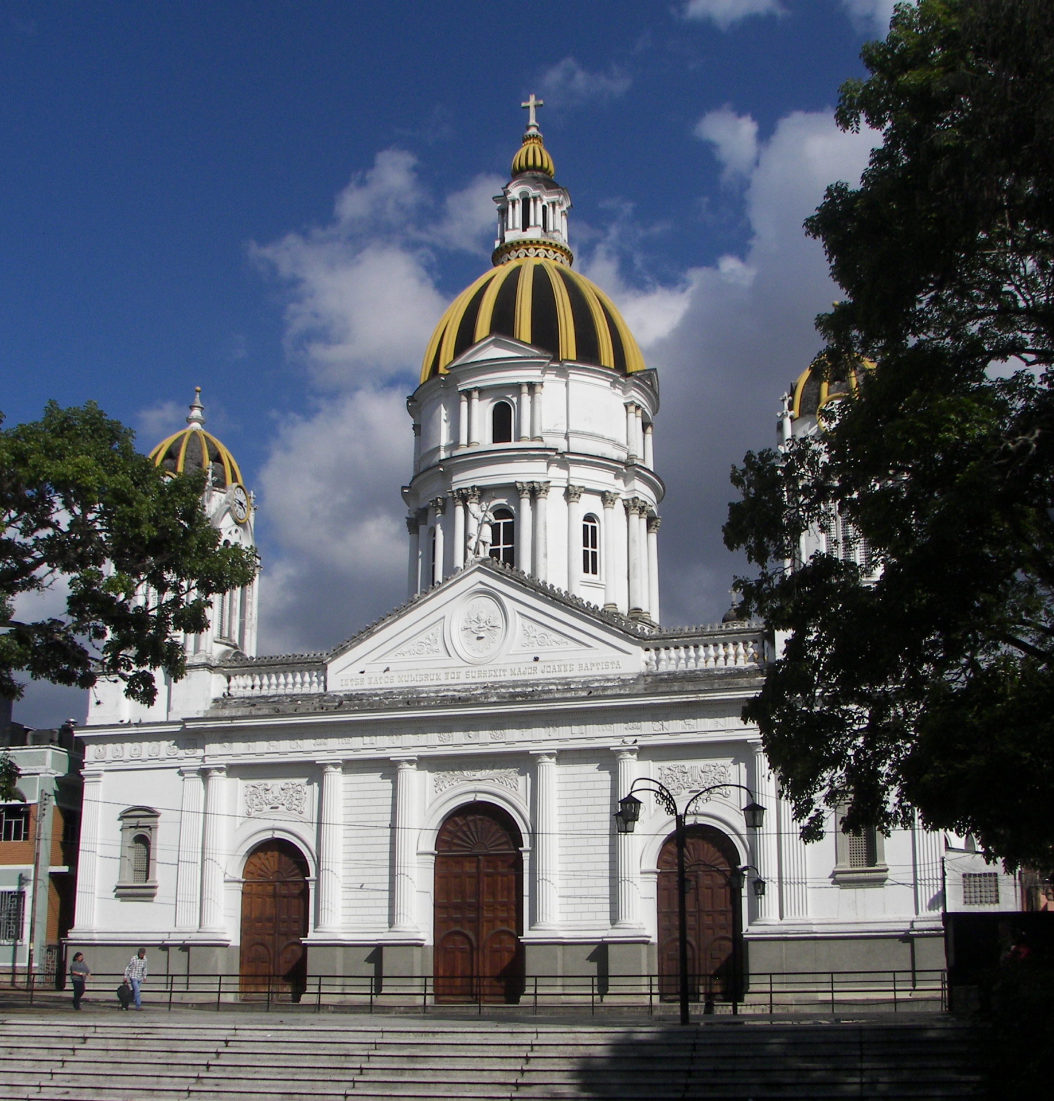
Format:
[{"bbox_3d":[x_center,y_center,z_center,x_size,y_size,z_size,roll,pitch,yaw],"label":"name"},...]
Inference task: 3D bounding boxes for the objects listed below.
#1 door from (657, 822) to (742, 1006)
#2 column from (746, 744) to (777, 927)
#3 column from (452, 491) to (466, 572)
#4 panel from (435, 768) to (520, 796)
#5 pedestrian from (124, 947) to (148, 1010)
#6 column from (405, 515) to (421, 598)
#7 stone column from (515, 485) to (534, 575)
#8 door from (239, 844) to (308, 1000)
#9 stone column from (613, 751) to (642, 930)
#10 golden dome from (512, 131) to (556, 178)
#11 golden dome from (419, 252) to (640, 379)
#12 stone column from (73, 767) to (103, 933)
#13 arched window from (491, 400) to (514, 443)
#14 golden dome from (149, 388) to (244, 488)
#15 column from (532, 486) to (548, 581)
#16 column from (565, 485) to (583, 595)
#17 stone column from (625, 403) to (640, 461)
[{"bbox_3d":[5.406,11.348,47.837,2.680,5.420,0.300,-5,-17,17],"label":"door"},{"bbox_3d":[6.798,8.246,44.299,0.750,5.190,0.750,-5,-17,16],"label":"column"},{"bbox_3d":[-2.291,0.015,51.960,0.500,4.360,0.500,-5,-17,16],"label":"column"},{"bbox_3d":[-1.583,7.238,47.675,2.873,0.767,0.100,-5,-17,16],"label":"panel"},{"bbox_3d":[-10.858,11.887,42.400,0.460,1.690,0.560,-12,-19,36],"label":"pedestrian"},{"bbox_3d":[-4.109,0.823,54.743,0.500,4.360,0.500,-5,-17,16],"label":"column"},{"bbox_3d":[-0.073,-0.259,55.134,0.550,4.600,0.550,-5,-17,17],"label":"stone column"},{"bbox_3d":[-8.076,11.816,48.928,2.170,4.950,0.150,-5,-17,16],"label":"door"},{"bbox_3d":[2.781,8.008,42.637,0.740,5.008,0.620,-5,-16,16],"label":"stone column"},{"bbox_3d":[0.280,-15.629,60.287,1.721,2.091,1.721,0,-16,0],"label":"golden dome"},{"bbox_3d":[0.267,-7.809,54.795,8.050,4.845,8.050,0,-15,0],"label":"golden dome"},{"bbox_3d":[-13.590,9.263,47.333,0.780,5.008,0.500,-5,-16,16],"label":"stone column"},{"bbox_3d":[-0.901,-4.830,57.238,0.830,1.720,0.300,-5,-17,17],"label":"arched window"},{"bbox_3d":[-11.515,-3.735,52.588,3.200,4.029,3.200,-5,-16,16],"label":"golden dome"},{"bbox_3d":[0.547,-0.265,55.121,0.550,4.600,0.550,-5,-17,17],"label":"column"},{"bbox_3d":[1.759,-0.207,55.330,0.550,4.600,0.550,-5,-17,17],"label":"column"},{"bbox_3d":[3.515,-3.977,51.145,0.420,2.060,0.420,-5,-16,16],"label":"stone column"}]

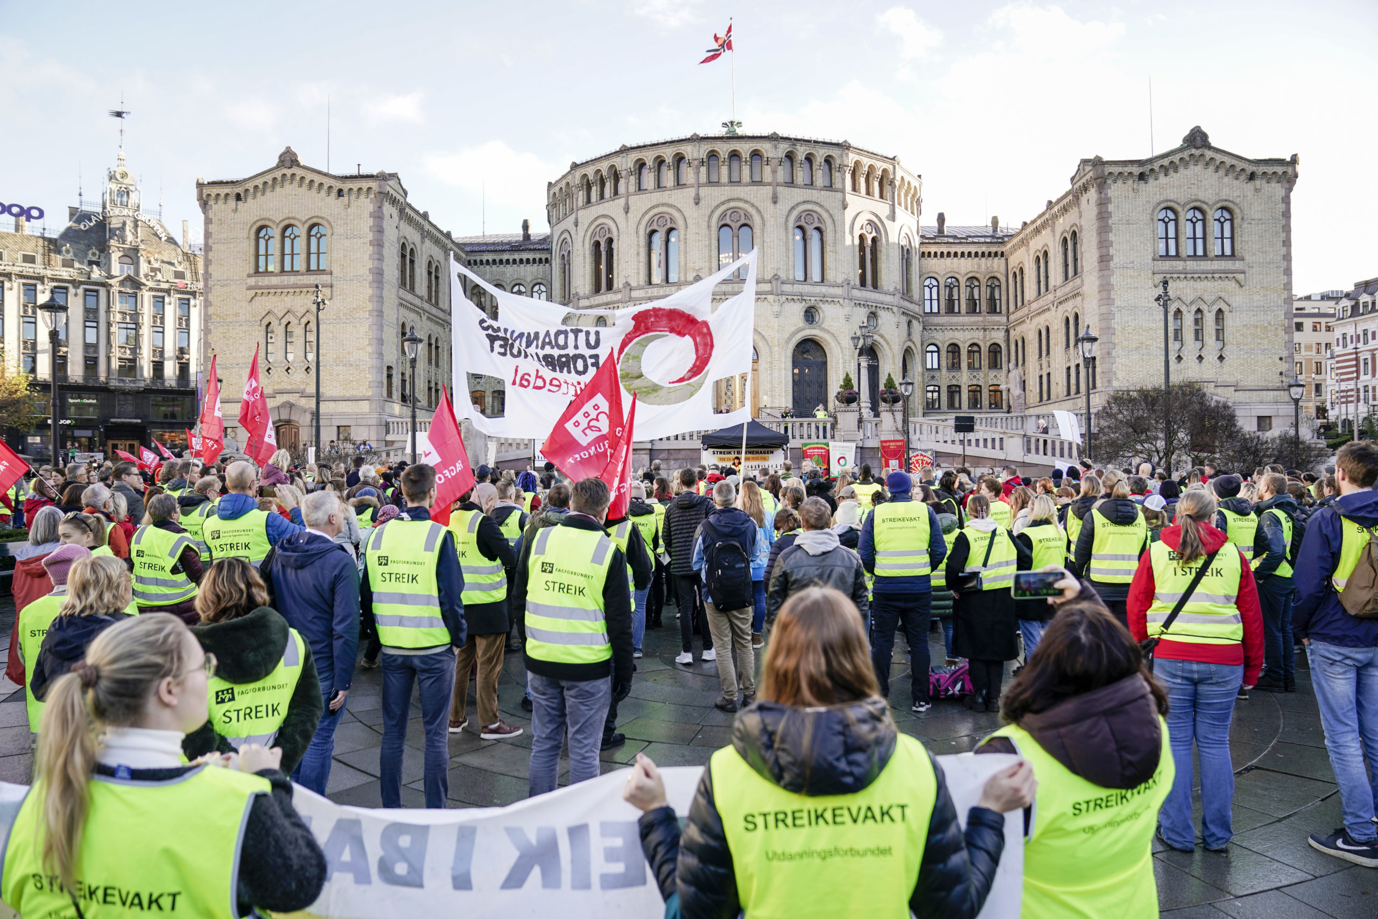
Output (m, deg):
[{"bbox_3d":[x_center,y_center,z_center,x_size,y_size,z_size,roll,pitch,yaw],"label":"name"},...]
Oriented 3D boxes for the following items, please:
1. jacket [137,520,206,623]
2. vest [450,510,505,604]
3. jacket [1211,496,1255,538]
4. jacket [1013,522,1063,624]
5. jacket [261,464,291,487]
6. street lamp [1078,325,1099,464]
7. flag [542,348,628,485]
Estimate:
[{"bbox_3d":[-3.849,0.850,6.791,0.570,0.800,0.400,-1,-1,21],"label":"jacket"},{"bbox_3d":[-1.511,0.678,6.400,0.480,0.660,0.340,-1,-1,36],"label":"vest"},{"bbox_3d":[4.452,0.663,7.500,0.530,0.720,0.350,0,-1,-15],"label":"jacket"},{"bbox_3d":[2.908,0.930,7.600,0.440,0.840,0.300,0,-1,-6],"label":"jacket"},{"bbox_3d":[-3.865,0.287,8.600,0.420,0.550,0.320,-1,-1,35],"label":"jacket"},{"bbox_3d":[10.870,-0.834,25.000,0.580,5.700,0.580,0,-1,0],"label":"street lamp"},{"bbox_3d":[-0.739,-0.303,6.400,0.600,0.940,0.250,-1,-1,0],"label":"flag"}]

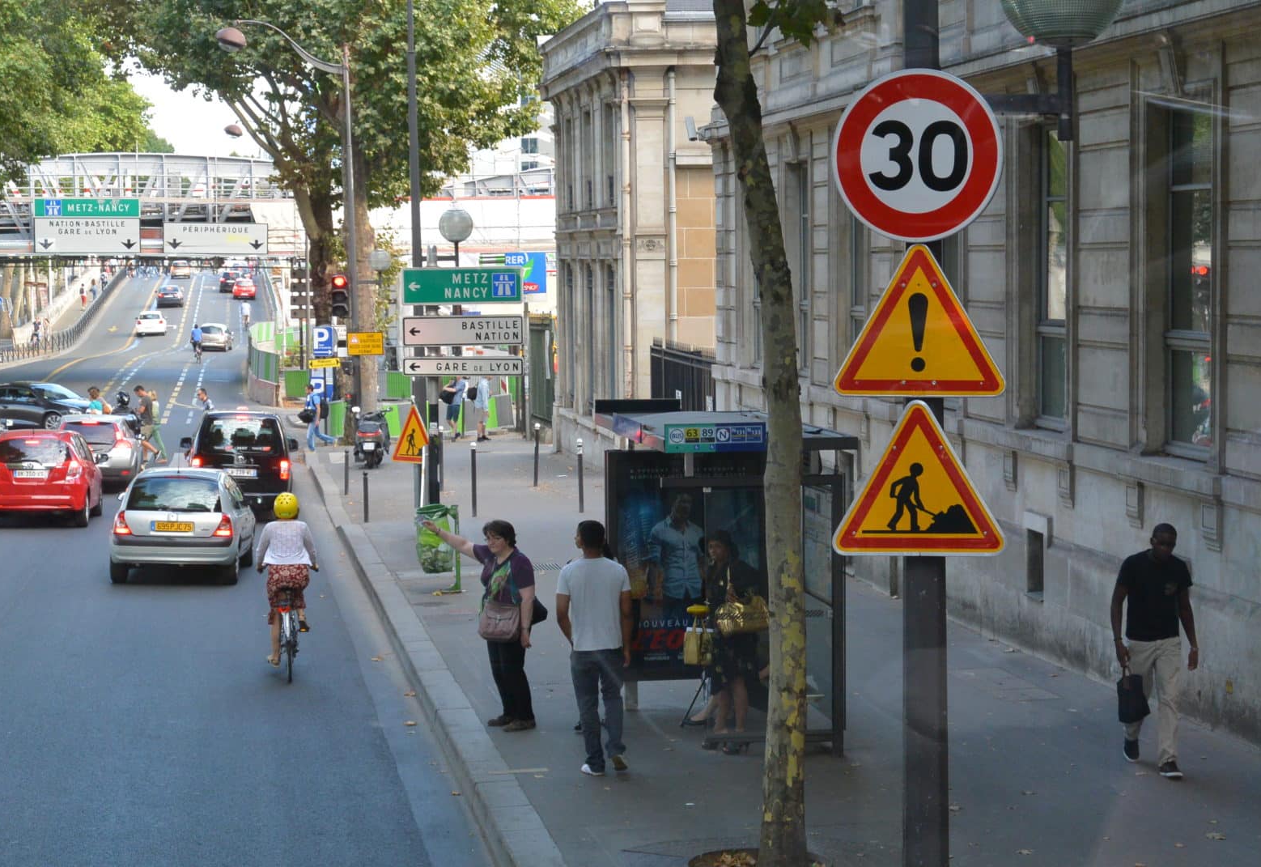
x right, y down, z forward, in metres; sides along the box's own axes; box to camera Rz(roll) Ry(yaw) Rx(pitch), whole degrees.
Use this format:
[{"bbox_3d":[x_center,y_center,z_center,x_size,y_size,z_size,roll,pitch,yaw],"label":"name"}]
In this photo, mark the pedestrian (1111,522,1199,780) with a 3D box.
[{"bbox_3d":[3.626,1.464,18.442,0.620,1.730,0.580,-1,4,-7],"label":"pedestrian"}]

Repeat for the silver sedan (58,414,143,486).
[{"bbox_3d":[-10.790,0.317,53.767,1.780,1.450,4.250,-1,3,-8],"label":"silver sedan"}]

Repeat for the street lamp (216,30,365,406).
[{"bbox_3d":[-7.537,-4.379,59.968,3.400,9.800,0.650,-1,4,-9],"label":"street lamp"}]

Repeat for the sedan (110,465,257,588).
[{"bbox_3d":[-5.879,1.121,35.168,1.650,1.420,3.770,-1,3,-5],"label":"sedan"}]

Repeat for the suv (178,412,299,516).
[{"bbox_3d":[-6.948,0.446,47.259,1.800,1.820,4.450,-1,3,-9],"label":"suv"}]

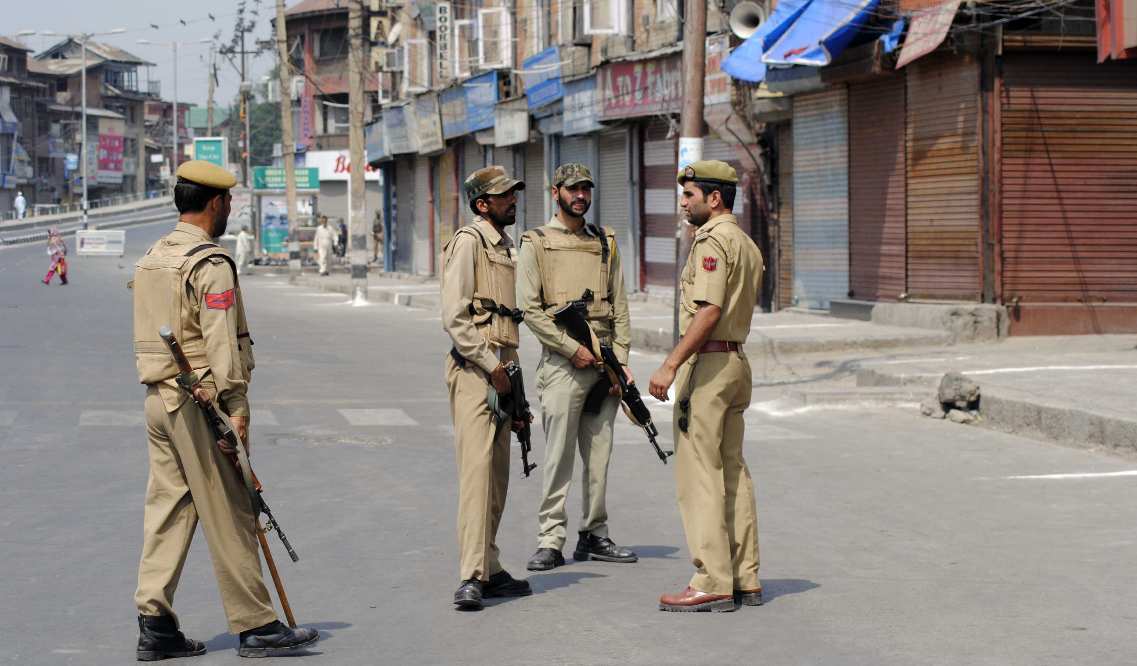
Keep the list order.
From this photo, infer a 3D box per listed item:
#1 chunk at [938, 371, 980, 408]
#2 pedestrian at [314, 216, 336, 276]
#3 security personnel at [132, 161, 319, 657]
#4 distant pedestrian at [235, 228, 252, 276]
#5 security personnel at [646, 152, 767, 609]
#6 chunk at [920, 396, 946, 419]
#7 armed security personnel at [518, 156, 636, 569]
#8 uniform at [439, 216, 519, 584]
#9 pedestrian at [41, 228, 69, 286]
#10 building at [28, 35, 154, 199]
[{"bbox_3d":[3.320,0.479,28.200,0.350,0.310,0.300,0,2,0],"label":"chunk"},{"bbox_3d":[-6.988,-2.497,95.500,0.600,1.700,0.420,0,2,6],"label":"pedestrian"},{"bbox_3d":[-1.219,0.265,11.701,0.620,1.730,0.540,-2,2,-38],"label":"security personnel"},{"bbox_3d":[-10.576,-2.665,108.000,0.520,1.600,0.480,0,2,0],"label":"distant pedestrian"},{"bbox_3d":[0.553,0.210,13.300,0.440,1.790,0.500,1,2,22],"label":"security personnel"},{"bbox_3d":[2.851,0.568,25.898,0.210,0.180,0.200,0,2,11],"label":"chunk"},{"bbox_3d":[0.042,0.136,14.776,0.560,1.780,0.420,-1,2,-18],"label":"armed security personnel"},{"bbox_3d":[-0.358,0.267,13.450,0.340,1.470,0.480,1,2,23],"label":"uniform"},{"bbox_3d":[-14.305,-2.134,92.500,0.700,1.570,0.500,0,2,-6],"label":"pedestrian"},{"bbox_3d":[-30.144,-13.143,210.000,5.800,11.200,7.500,1,2,22],"label":"building"}]

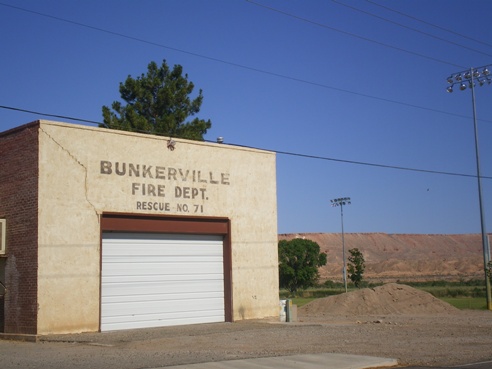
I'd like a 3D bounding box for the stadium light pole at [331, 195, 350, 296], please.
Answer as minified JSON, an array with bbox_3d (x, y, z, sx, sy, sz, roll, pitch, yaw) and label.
[{"bbox_3d":[17.115,11.258,140.000,1.000,18.200,4.600,4,-9,-38],"label":"stadium light pole"}]

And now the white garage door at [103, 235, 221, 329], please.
[{"bbox_3d":[-2.516,2.963,25.021,4.950,2.950,0.100,5,-10,-44],"label":"white garage door"}]

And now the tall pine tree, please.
[{"bbox_3d":[-5.197,0.000,47.000,7.200,14.800,7.200,-2,-7,0],"label":"tall pine tree"}]

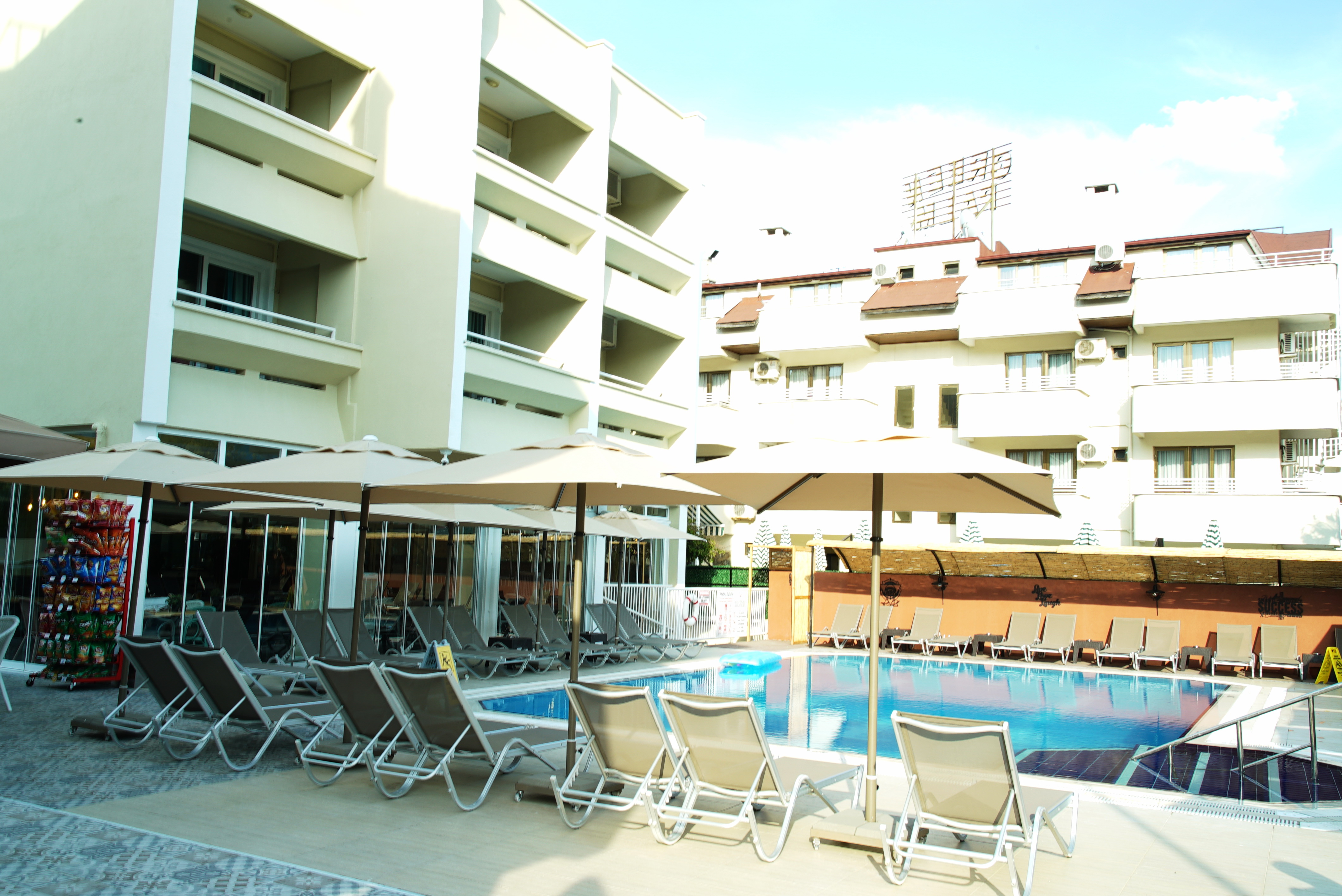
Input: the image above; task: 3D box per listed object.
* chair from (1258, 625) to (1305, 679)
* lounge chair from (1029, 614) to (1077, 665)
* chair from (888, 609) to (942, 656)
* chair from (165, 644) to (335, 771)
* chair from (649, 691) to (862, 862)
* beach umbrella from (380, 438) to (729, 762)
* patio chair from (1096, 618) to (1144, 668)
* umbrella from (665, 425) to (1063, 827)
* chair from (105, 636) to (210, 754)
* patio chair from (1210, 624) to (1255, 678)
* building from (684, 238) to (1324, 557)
[{"bbox_3d":[10.879,3.637,19.303,0.648,0.885,1.785,-1,-7,29],"label":"chair"},{"bbox_3d":[7.235,3.596,20.428,0.634,0.875,1.640,-2,-7,31],"label":"lounge chair"},{"bbox_3d":[4.963,3.659,21.647,0.634,0.869,1.648,-2,-7,29],"label":"chair"},{"bbox_3d":[-3.077,1.962,8.518,0.648,0.885,1.785,-1,-7,29],"label":"chair"},{"bbox_3d":[0.578,1.841,6.456,0.634,0.873,1.643,-2,-7,30],"label":"chair"},{"bbox_3d":[-0.661,1.094,7.491,2.022,2.465,2.022,-2,-7,30],"label":"beach umbrella"},{"bbox_3d":[8.556,3.681,20.477,0.648,0.885,1.785,-2,-7,31],"label":"patio chair"},{"bbox_3d":[1.249,1.129,6.620,2.090,2.450,2.090,-1,-7,22],"label":"umbrella"},{"bbox_3d":[-3.721,2.010,9.036,0.652,0.883,1.684,-1,-7,28],"label":"chair"},{"bbox_3d":[9.772,3.510,18.768,0.634,0.848,1.674,-2,-7,29],"label":"patio chair"},{"bbox_3d":[9.606,-0.006,36.455,21.500,11.800,11.000,-1,-7,28],"label":"building"}]

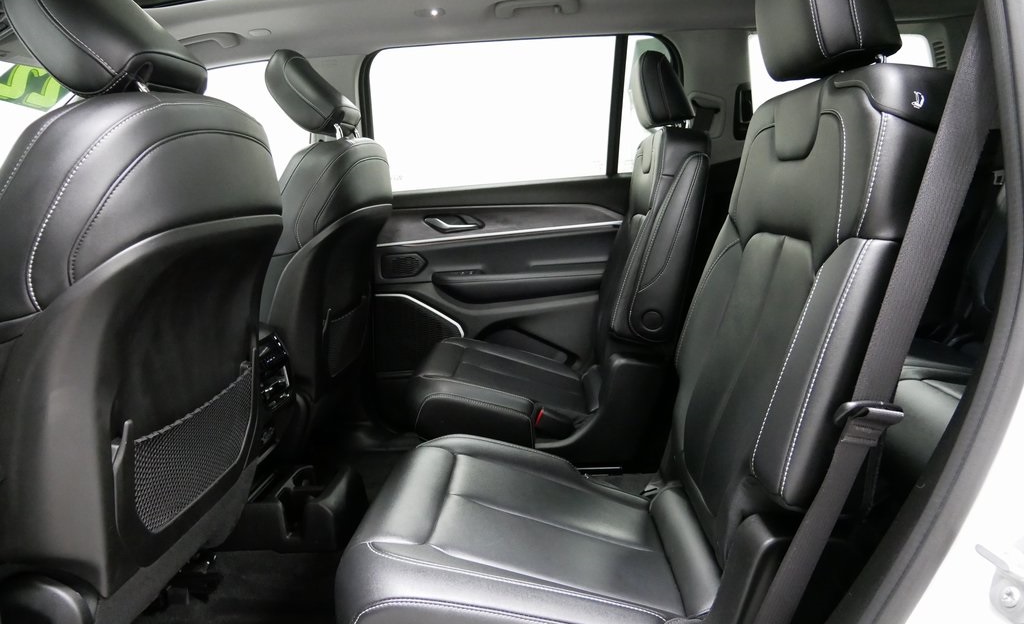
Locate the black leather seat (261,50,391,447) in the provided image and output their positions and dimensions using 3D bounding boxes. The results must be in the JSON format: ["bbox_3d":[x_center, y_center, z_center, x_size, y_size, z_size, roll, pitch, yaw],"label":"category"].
[{"bbox_3d":[-0.706,-0.105,1.757,0.812,1.030,0.558,-2,10,1],"label":"black leather seat"}]

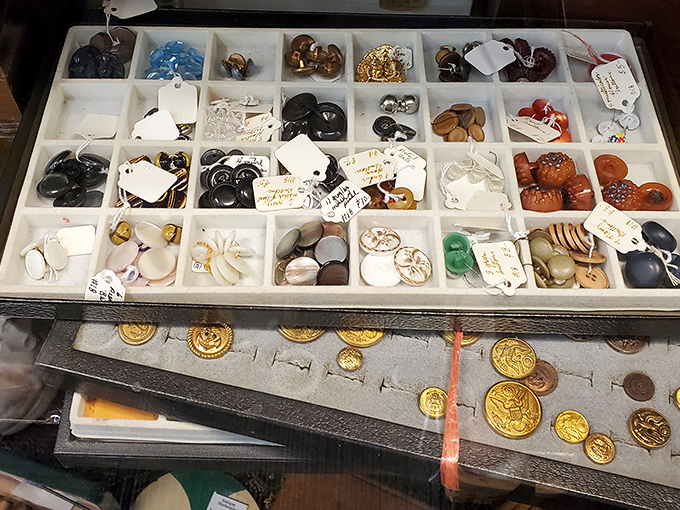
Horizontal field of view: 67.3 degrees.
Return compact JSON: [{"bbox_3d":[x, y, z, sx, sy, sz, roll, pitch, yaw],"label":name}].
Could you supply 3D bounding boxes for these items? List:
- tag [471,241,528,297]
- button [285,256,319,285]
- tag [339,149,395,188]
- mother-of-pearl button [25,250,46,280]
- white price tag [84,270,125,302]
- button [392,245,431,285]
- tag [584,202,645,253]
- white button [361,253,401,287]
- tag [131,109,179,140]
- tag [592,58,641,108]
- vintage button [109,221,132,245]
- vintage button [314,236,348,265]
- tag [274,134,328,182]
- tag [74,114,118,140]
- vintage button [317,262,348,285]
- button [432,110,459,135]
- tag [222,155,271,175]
[{"bbox_3d":[0.080,0.006,0.254,0.022,0.001,0.031,-6,59,-5],"label":"tag"},{"bbox_3d":[-0.020,0.010,0.271,0.018,0.003,0.018,0,66,-1],"label":"button"},{"bbox_3d":[0.018,-0.049,0.283,0.031,0.002,0.021,-18,70,-16],"label":"tag"},{"bbox_3d":[-0.158,0.005,0.265,0.016,0.004,0.016,6,108,18],"label":"mother-of-pearl button"},{"bbox_3d":[-0.115,0.019,0.250,0.020,0.001,0.028,18,108,6],"label":"white price tag"},{"bbox_3d":[0.038,0.007,0.269,0.022,0.004,0.022,10,58,-16],"label":"button"},{"bbox_3d":[0.147,-0.013,0.270,0.033,0.001,0.021,37,71,18],"label":"tag"},{"bbox_3d":[0.021,0.008,0.269,0.022,0.005,0.022,0,66,0],"label":"white button"},{"bbox_3d":[-0.112,-0.072,0.302,0.030,0.001,0.021,-30,81,-9],"label":"tag"},{"bbox_3d":[0.165,-0.099,0.302,0.024,0.001,0.036,-14,77,-6],"label":"tag"},{"bbox_3d":[-0.120,-0.012,0.278,0.012,0.010,0.012,0,81,-18],"label":"vintage button"},{"bbox_3d":[-0.005,-0.002,0.275,0.018,0.003,0.018,0,66,-1],"label":"vintage button"},{"bbox_3d":[-0.019,-0.052,0.287,0.022,0.001,0.031,-38,81,-15],"label":"tag"},{"bbox_3d":[-0.146,-0.076,0.307,0.021,0.002,0.031,8,39,-11],"label":"tag"},{"bbox_3d":[-0.003,0.012,0.270,0.018,0.003,0.018,0,66,-1],"label":"vintage button"},{"bbox_3d":[0.065,-0.080,0.311,0.017,0.004,0.017,0,58,19],"label":"button"},{"bbox_3d":[-0.055,-0.048,0.290,0.031,0.002,0.021,-1,65,-2],"label":"tag"}]

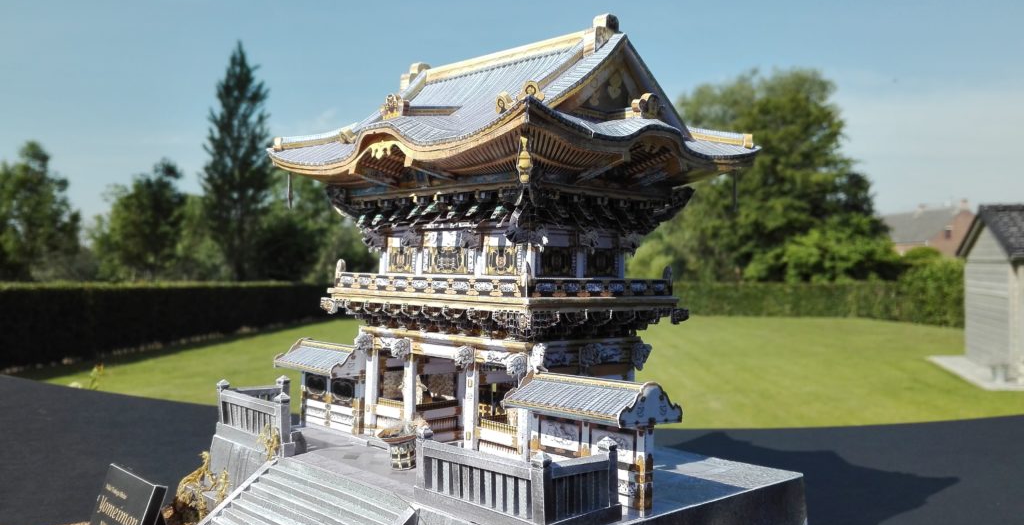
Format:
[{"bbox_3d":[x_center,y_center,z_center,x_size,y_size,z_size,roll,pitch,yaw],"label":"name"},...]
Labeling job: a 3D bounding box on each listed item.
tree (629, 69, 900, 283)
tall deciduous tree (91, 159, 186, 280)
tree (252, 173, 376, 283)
[{"bbox_3d":[14.127,-4.066,41.119,14.760,13.460,11.000,0,-1,0],"label":"tree"},{"bbox_3d":[-17.329,-1.148,34.041,4.450,7.260,4.300,0,-1,0],"label":"tall deciduous tree"},{"bbox_3d":[-10.781,-1.110,40.042,6.770,7.500,6.200,0,-1,0],"label":"tree"}]

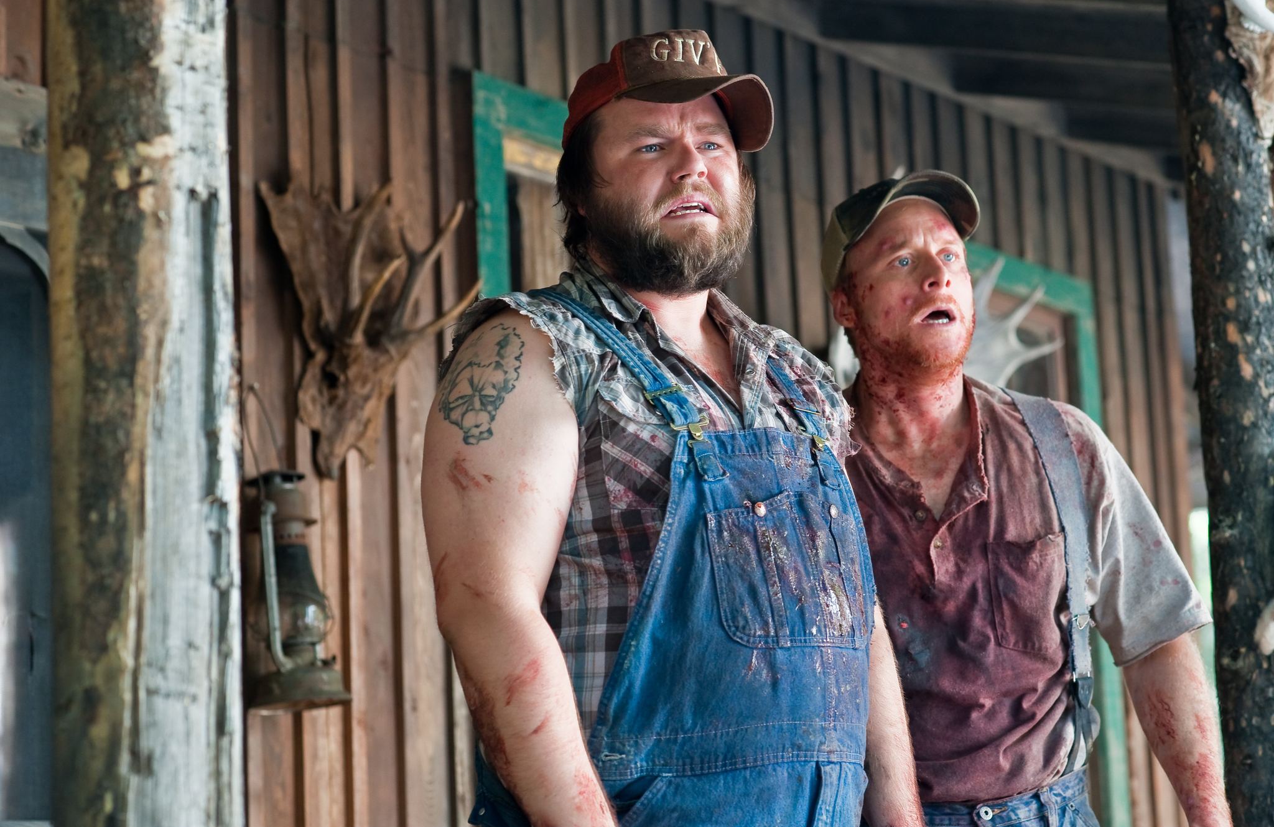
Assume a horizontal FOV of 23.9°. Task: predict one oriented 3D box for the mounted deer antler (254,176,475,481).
[{"bbox_3d":[-0.386,-0.116,4.373,0.220,0.410,0.360,-11,-14,35],"label":"mounted deer antler"}]

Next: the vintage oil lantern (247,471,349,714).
[{"bbox_3d":[-0.481,0.249,4.206,0.150,0.330,0.150,-4,-11,-1],"label":"vintage oil lantern"}]

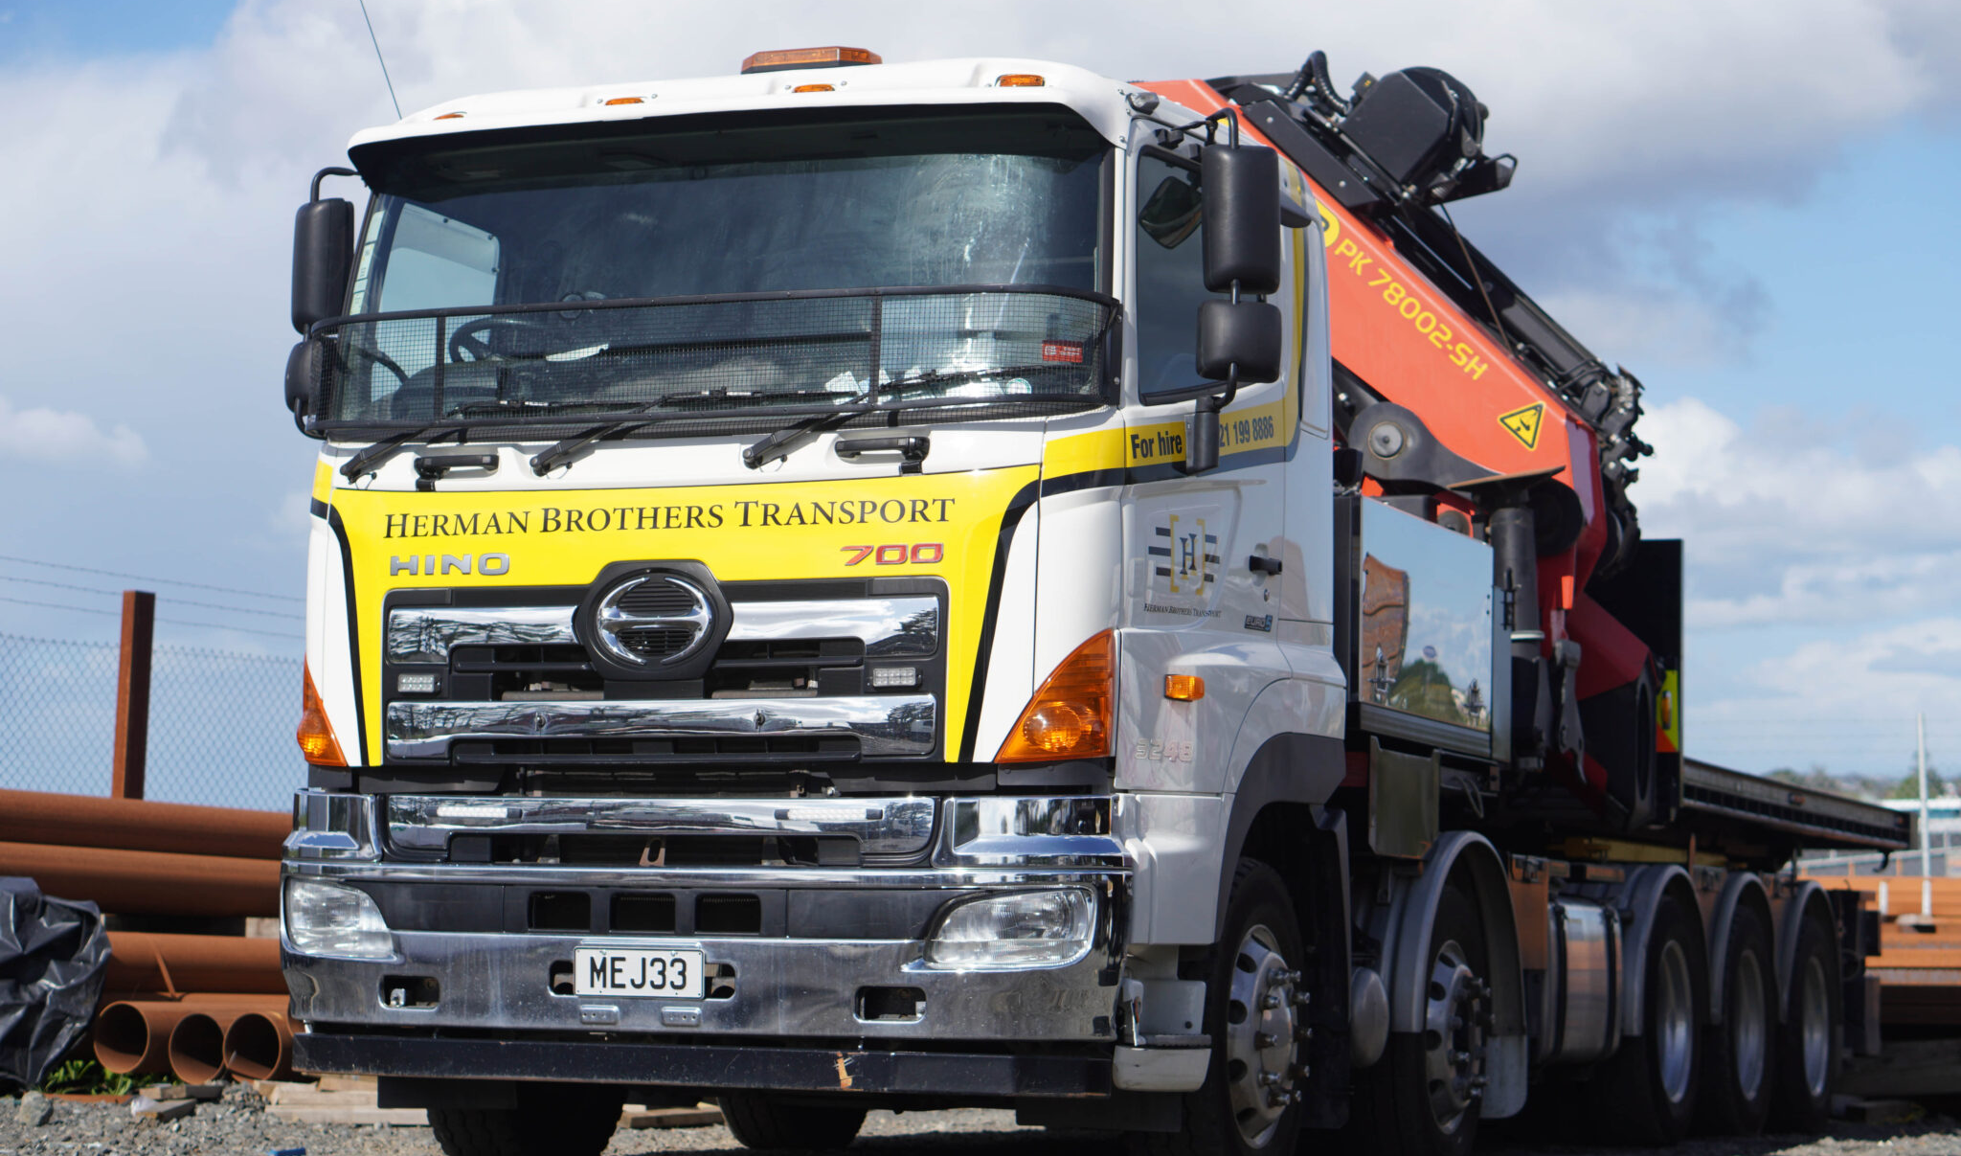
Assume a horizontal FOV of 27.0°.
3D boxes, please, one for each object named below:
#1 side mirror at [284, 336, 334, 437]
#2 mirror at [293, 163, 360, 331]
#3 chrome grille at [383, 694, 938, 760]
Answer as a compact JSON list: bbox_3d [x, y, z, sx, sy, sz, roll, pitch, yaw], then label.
[{"bbox_3d":[-1.916,-0.547,11.664,0.184,0.275,0.133,-4,-8,42],"label":"side mirror"},{"bbox_3d":[-1.876,-0.914,11.686,0.204,0.439,0.133,-4,-8,42],"label":"mirror"},{"bbox_3d":[-0.837,0.384,10.505,1.576,0.151,0.092,-1,-6,22],"label":"chrome grille"}]

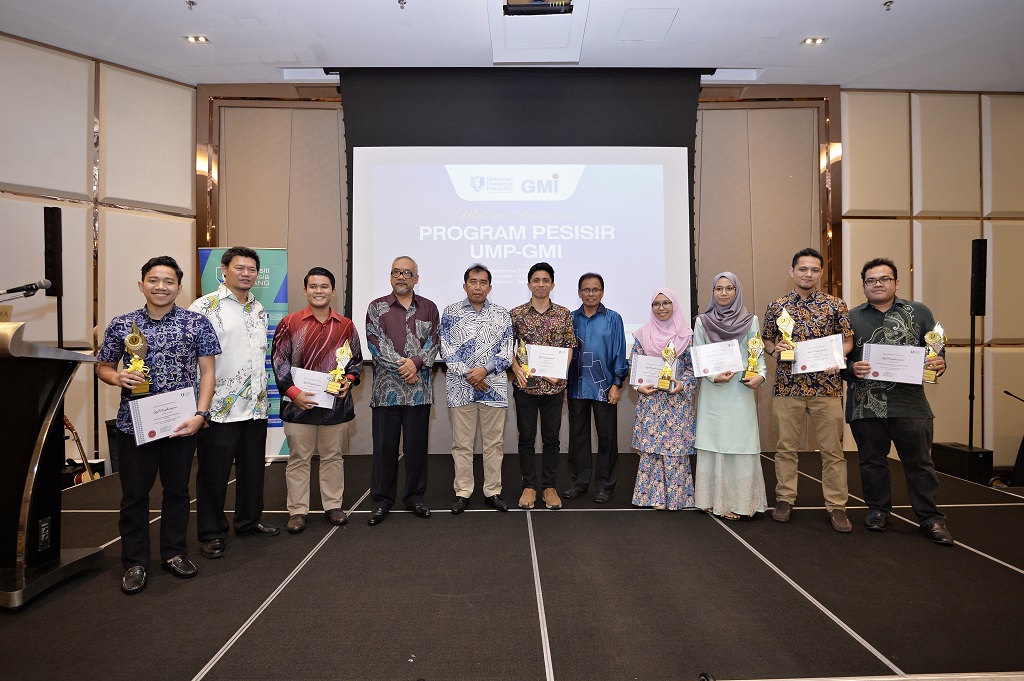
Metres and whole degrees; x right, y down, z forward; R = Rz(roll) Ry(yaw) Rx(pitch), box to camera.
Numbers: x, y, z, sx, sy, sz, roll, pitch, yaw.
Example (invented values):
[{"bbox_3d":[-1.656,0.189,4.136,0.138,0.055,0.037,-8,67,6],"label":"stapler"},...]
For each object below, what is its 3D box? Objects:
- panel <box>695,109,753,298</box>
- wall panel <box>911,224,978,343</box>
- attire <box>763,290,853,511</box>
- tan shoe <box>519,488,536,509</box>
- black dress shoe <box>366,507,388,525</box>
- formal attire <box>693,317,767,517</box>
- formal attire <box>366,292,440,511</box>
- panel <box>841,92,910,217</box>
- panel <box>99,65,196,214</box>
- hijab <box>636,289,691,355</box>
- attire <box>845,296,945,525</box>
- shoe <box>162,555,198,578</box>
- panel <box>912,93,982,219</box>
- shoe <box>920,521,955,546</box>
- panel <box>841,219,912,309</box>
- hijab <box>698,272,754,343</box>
[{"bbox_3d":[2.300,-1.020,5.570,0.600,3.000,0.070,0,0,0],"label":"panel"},{"bbox_3d":[4.800,-0.650,5.680,0.750,1.380,0.070,0,0,-1],"label":"wall panel"},{"bbox_3d":[1.935,0.380,3.370,0.520,1.410,0.330,0,0,28],"label":"attire"},{"bbox_3d":[0.130,1.118,3.700,0.108,0.110,0.280,0,0,11],"label":"tan shoe"},{"bbox_3d":[-0.865,1.118,3.390,0.105,0.110,0.285,0,0,14],"label":"black dress shoe"},{"bbox_3d":[1.475,0.485,3.480,0.480,1.320,0.360,0,0,14],"label":"formal attire"},{"bbox_3d":[-0.752,0.417,3.560,0.520,1.480,0.330,0,0,-5],"label":"formal attire"},{"bbox_3d":[4.323,-2.210,6.070,0.810,1.470,0.050,0,0,-1],"label":"panel"},{"bbox_3d":[-3.635,-2.005,5.170,0.780,1.350,0.060,0,0,-41],"label":"panel"},{"bbox_3d":[1.065,-0.130,3.610,0.390,0.480,0.320,0,0,16],"label":"hijab"},{"bbox_3d":[2.365,0.410,3.200,0.520,1.380,0.370,0,0,33],"label":"attire"},{"bbox_3d":[-1.713,1.143,2.650,0.275,0.095,0.100,0,0,37],"label":"shoe"},{"bbox_3d":[5.158,-2.203,6.070,0.810,1.470,0.050,0,0,-1],"label":"panel"},{"bbox_3d":[2.520,1.112,3.035,0.107,0.110,0.290,0,0,22],"label":"shoe"},{"bbox_3d":[4.334,-0.695,6.070,0.810,1.480,0.050,0,0,-1],"label":"panel"},{"bbox_3d":[1.435,-0.220,3.430,0.355,0.460,0.290,0,0,14],"label":"hijab"}]

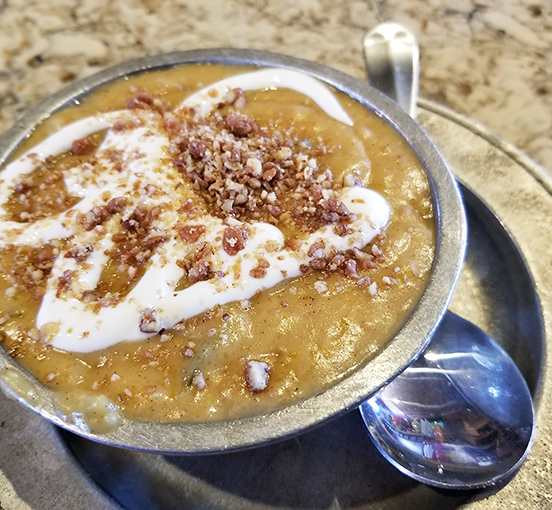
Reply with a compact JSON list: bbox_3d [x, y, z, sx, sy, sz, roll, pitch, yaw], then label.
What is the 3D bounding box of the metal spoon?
[{"bbox_3d":[0.045,-0.020,0.169,0.044,0.023,0.179,1,58,1],"label":"metal spoon"}]

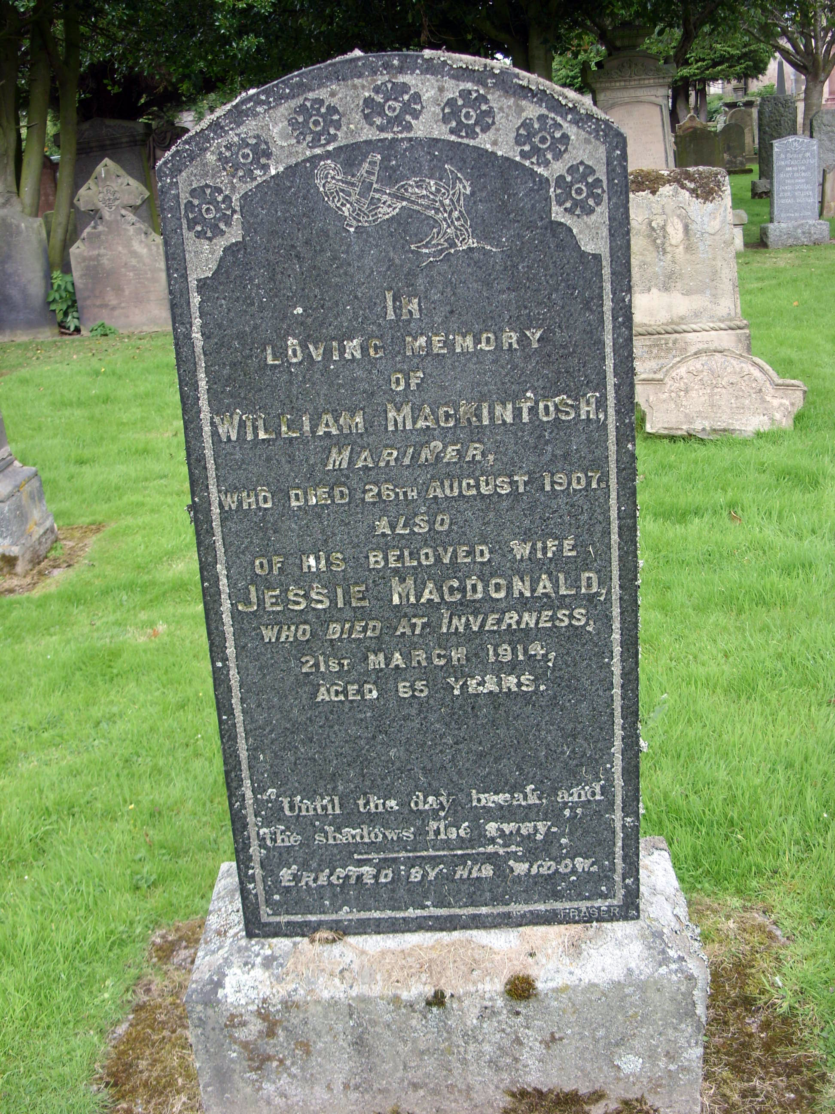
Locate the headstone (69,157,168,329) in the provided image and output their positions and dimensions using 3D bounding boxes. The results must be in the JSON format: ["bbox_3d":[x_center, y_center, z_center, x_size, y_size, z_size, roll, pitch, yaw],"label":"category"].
[{"bbox_3d":[-2.606,-2.731,10.800,0.800,1.500,0.160,-5,15,0],"label":"headstone"}]

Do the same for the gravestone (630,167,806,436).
[{"bbox_3d":[1.536,-1.338,6.400,0.950,1.330,0.400,-7,15,-10],"label":"gravestone"}]

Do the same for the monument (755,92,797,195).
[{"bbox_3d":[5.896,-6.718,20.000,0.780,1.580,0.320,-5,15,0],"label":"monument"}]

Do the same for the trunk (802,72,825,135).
[{"bbox_3d":[10.693,-11.948,33.000,0.500,2.150,0.500,-5,15,0],"label":"trunk"}]

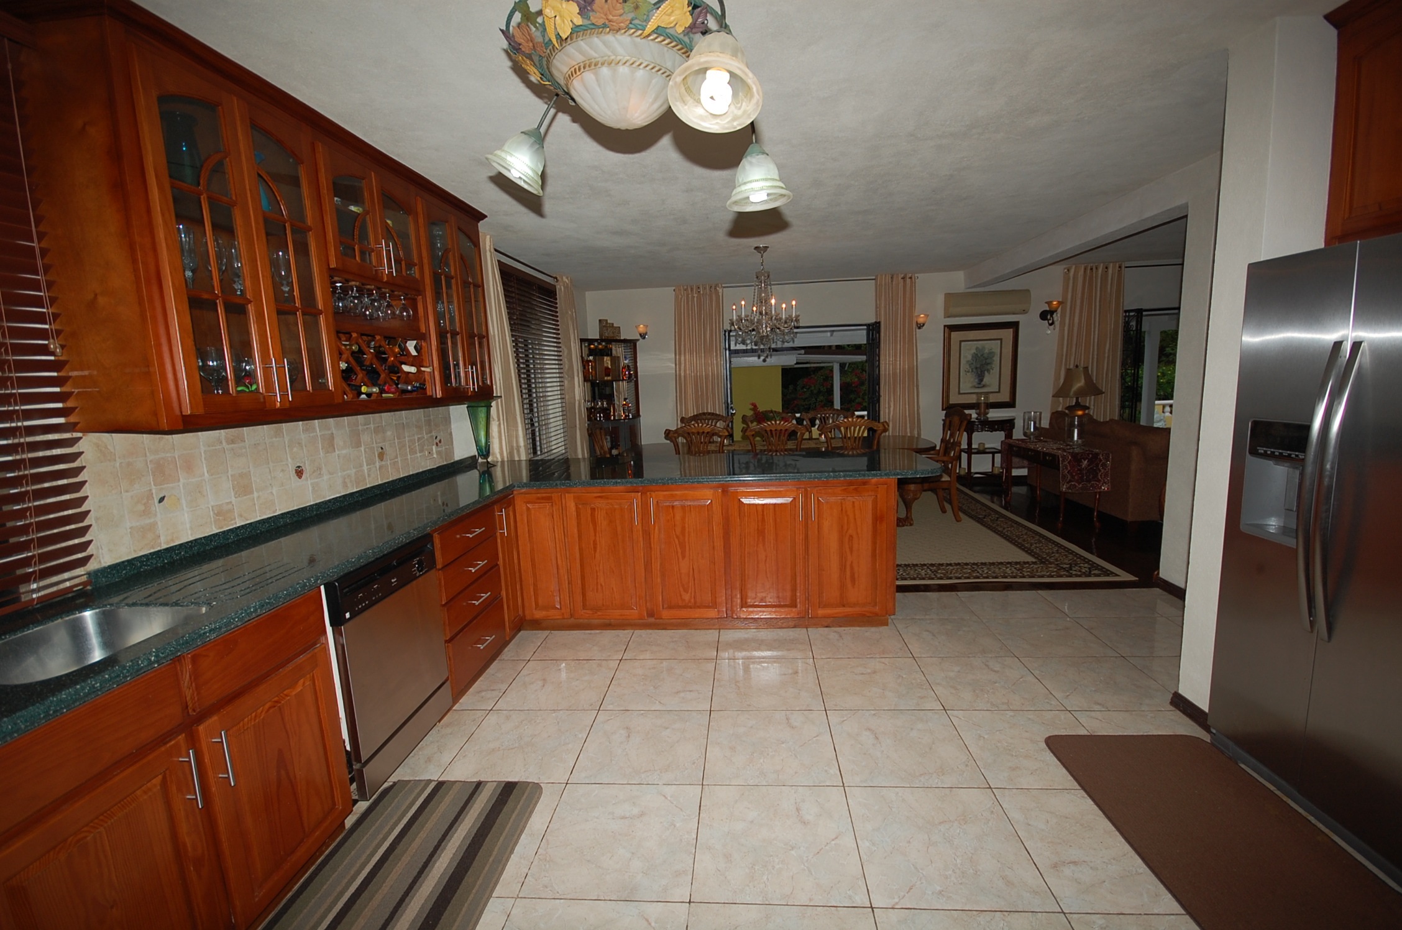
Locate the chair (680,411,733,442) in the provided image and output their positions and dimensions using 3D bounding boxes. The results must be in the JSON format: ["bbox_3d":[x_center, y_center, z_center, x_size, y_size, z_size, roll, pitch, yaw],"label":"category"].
[{"bbox_3d":[0.073,-0.011,6.352,0.570,1.070,0.580,-2,8,5],"label":"chair"}]

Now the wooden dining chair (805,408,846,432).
[{"bbox_3d":[1.389,-0.027,6.100,0.580,1.075,0.600,-2,9,5],"label":"wooden dining chair"}]

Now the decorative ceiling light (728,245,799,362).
[{"bbox_3d":[0.575,-1.469,5.358,0.640,1.040,0.640,-2,9,5],"label":"decorative ceiling light"}]

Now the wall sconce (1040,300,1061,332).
[{"bbox_3d":[4.133,-1.741,6.889,0.210,0.390,0.310,-2,8,5],"label":"wall sconce"}]

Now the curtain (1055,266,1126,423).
[{"bbox_3d":[4.438,-1.011,6.715,0.770,2.500,0.140,-2,9,5],"label":"curtain"}]

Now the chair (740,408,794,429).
[{"bbox_3d":[0.730,-0.032,6.298,0.570,1.070,0.580,-2,8,5],"label":"chair"}]

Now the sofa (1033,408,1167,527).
[{"bbox_3d":[4.091,-0.020,5.721,0.930,0.930,1.900,-2,8,5],"label":"sofa"}]

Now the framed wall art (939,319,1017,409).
[{"bbox_3d":[3.411,-1.201,7.148,0.885,1.035,0.045,-2,8,5],"label":"framed wall art"}]

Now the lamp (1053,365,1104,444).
[{"bbox_3d":[3.401,-0.527,5.280,0.450,0.720,0.450,-2,9,5],"label":"lamp"}]

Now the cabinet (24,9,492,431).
[{"bbox_3d":[-1.599,-0.832,2.699,0.360,1.150,2.220,-2,8,5],"label":"cabinet"}]

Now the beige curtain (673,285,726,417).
[{"bbox_3d":[0.013,-0.943,7.383,0.600,2.560,0.130,-2,8,5],"label":"beige curtain"}]

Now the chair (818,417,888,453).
[{"bbox_3d":[1.354,0.091,5.349,0.600,1.075,0.600,-2,9,5],"label":"chair"}]

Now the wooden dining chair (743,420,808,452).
[{"bbox_3d":[0.698,0.114,5.405,0.600,1.075,0.600,-2,9,5],"label":"wooden dining chair"}]

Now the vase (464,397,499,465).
[{"bbox_3d":[-1.606,-0.248,4.216,0.230,0.510,0.230,-2,9,5],"label":"vase"}]

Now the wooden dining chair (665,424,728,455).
[{"bbox_3d":[0.021,0.144,5.315,0.570,1.070,0.580,-2,8,5],"label":"wooden dining chair"}]

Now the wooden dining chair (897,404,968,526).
[{"bbox_3d":[2.231,-0.007,5.690,0.640,1.080,0.600,-2,9,5],"label":"wooden dining chair"}]

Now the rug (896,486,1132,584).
[{"bbox_3d":[0.936,0.563,5.823,4.250,0.014,3.550,-2,8,5],"label":"rug"}]

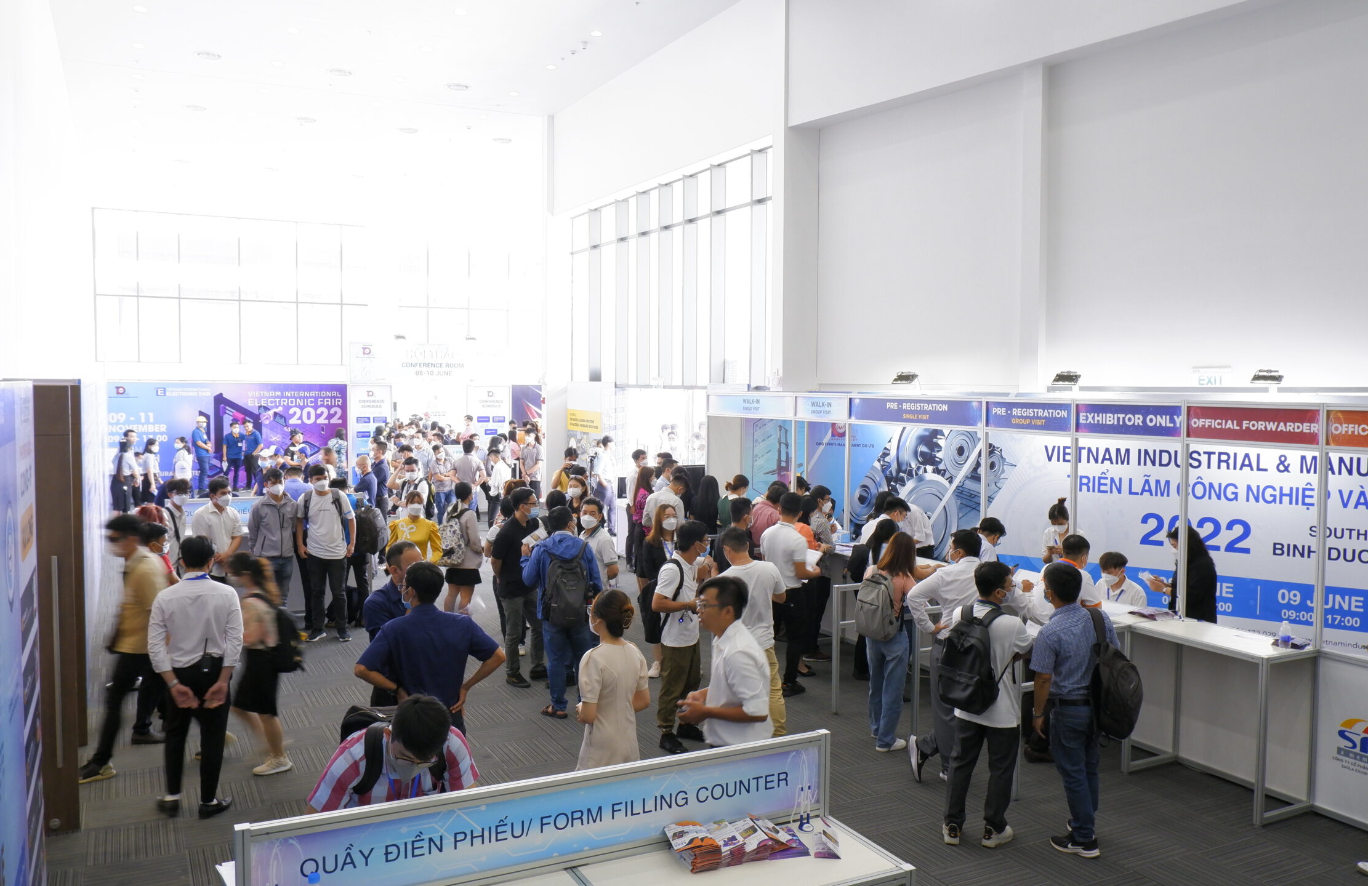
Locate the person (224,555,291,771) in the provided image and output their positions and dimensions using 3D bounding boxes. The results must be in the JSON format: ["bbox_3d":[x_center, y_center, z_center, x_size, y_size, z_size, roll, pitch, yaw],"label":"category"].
[{"bbox_3d":[-2.899,1.463,6.927,0.620,1.500,0.450,-1,4,-25],"label":"person"}]

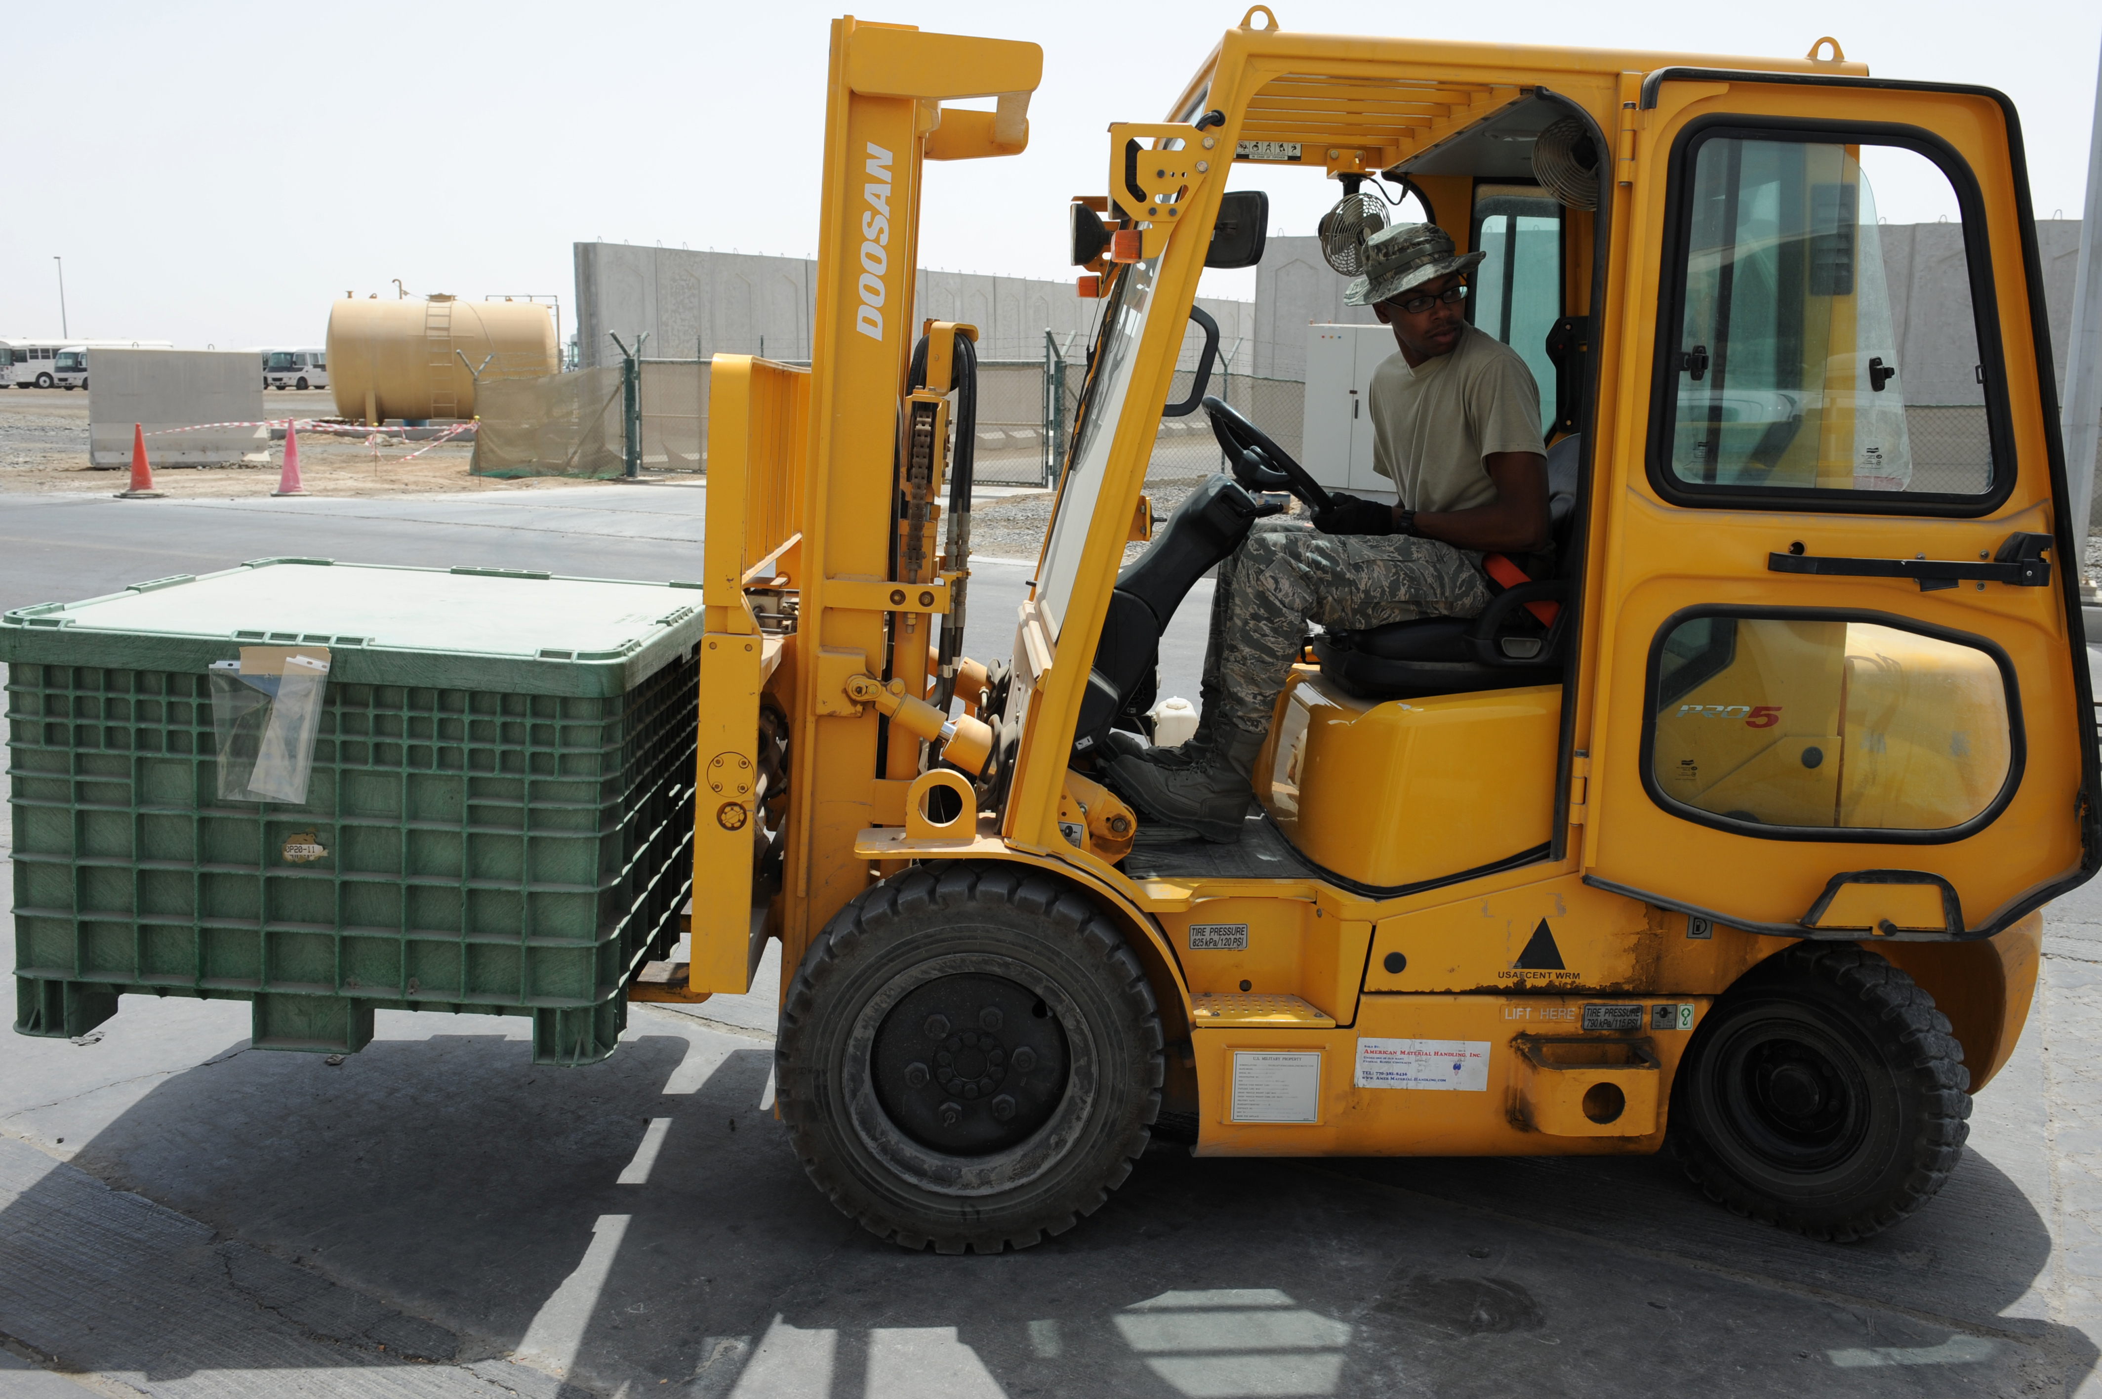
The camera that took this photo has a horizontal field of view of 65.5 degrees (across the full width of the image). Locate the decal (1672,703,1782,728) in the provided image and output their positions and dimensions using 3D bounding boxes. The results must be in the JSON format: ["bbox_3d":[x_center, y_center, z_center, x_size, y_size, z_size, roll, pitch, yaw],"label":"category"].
[{"bbox_3d":[1.247,0.033,3.005,0.200,0.041,0.004,1,11,-3],"label":"decal"}]

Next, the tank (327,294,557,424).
[{"bbox_3d":[-13.425,-7.469,36.000,4.727,2.772,2.574,-2,11,-20],"label":"tank"}]

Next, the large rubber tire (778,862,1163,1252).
[{"bbox_3d":[-0.148,0.659,3.054,0.705,0.705,0.215,1,10,-2],"label":"large rubber tire"}]

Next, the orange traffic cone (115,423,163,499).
[{"bbox_3d":[-11.481,-3.011,20.600,0.490,0.920,0.490,-5,12,-29],"label":"orange traffic cone"}]

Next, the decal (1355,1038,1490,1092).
[{"bbox_3d":[0.697,0.684,3.057,0.250,0.098,0.005,2,10,-4],"label":"decal"}]

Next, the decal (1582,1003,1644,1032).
[{"bbox_3d":[1.029,0.582,2.989,0.111,0.052,0.004,1,10,-2],"label":"decal"}]

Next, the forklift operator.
[{"bbox_3d":[0.581,-0.329,3.381,0.900,1.290,0.580,-2,11,-15],"label":"forklift operator"}]

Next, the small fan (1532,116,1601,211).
[{"bbox_3d":[0.960,-0.971,2.960,0.180,0.180,0.130,0,-7,-8],"label":"small fan"}]

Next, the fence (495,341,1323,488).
[{"bbox_3d":[-2.877,-4.973,28.200,14.700,2.400,1.200,3,11,7],"label":"fence"}]

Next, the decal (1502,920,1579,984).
[{"bbox_3d":[0.892,0.461,2.978,0.141,0.122,0.004,1,10,-2],"label":"decal"}]

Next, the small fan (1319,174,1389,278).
[{"bbox_3d":[0.679,-1.074,3.713,0.198,0.230,0.115,-6,13,-34],"label":"small fan"}]

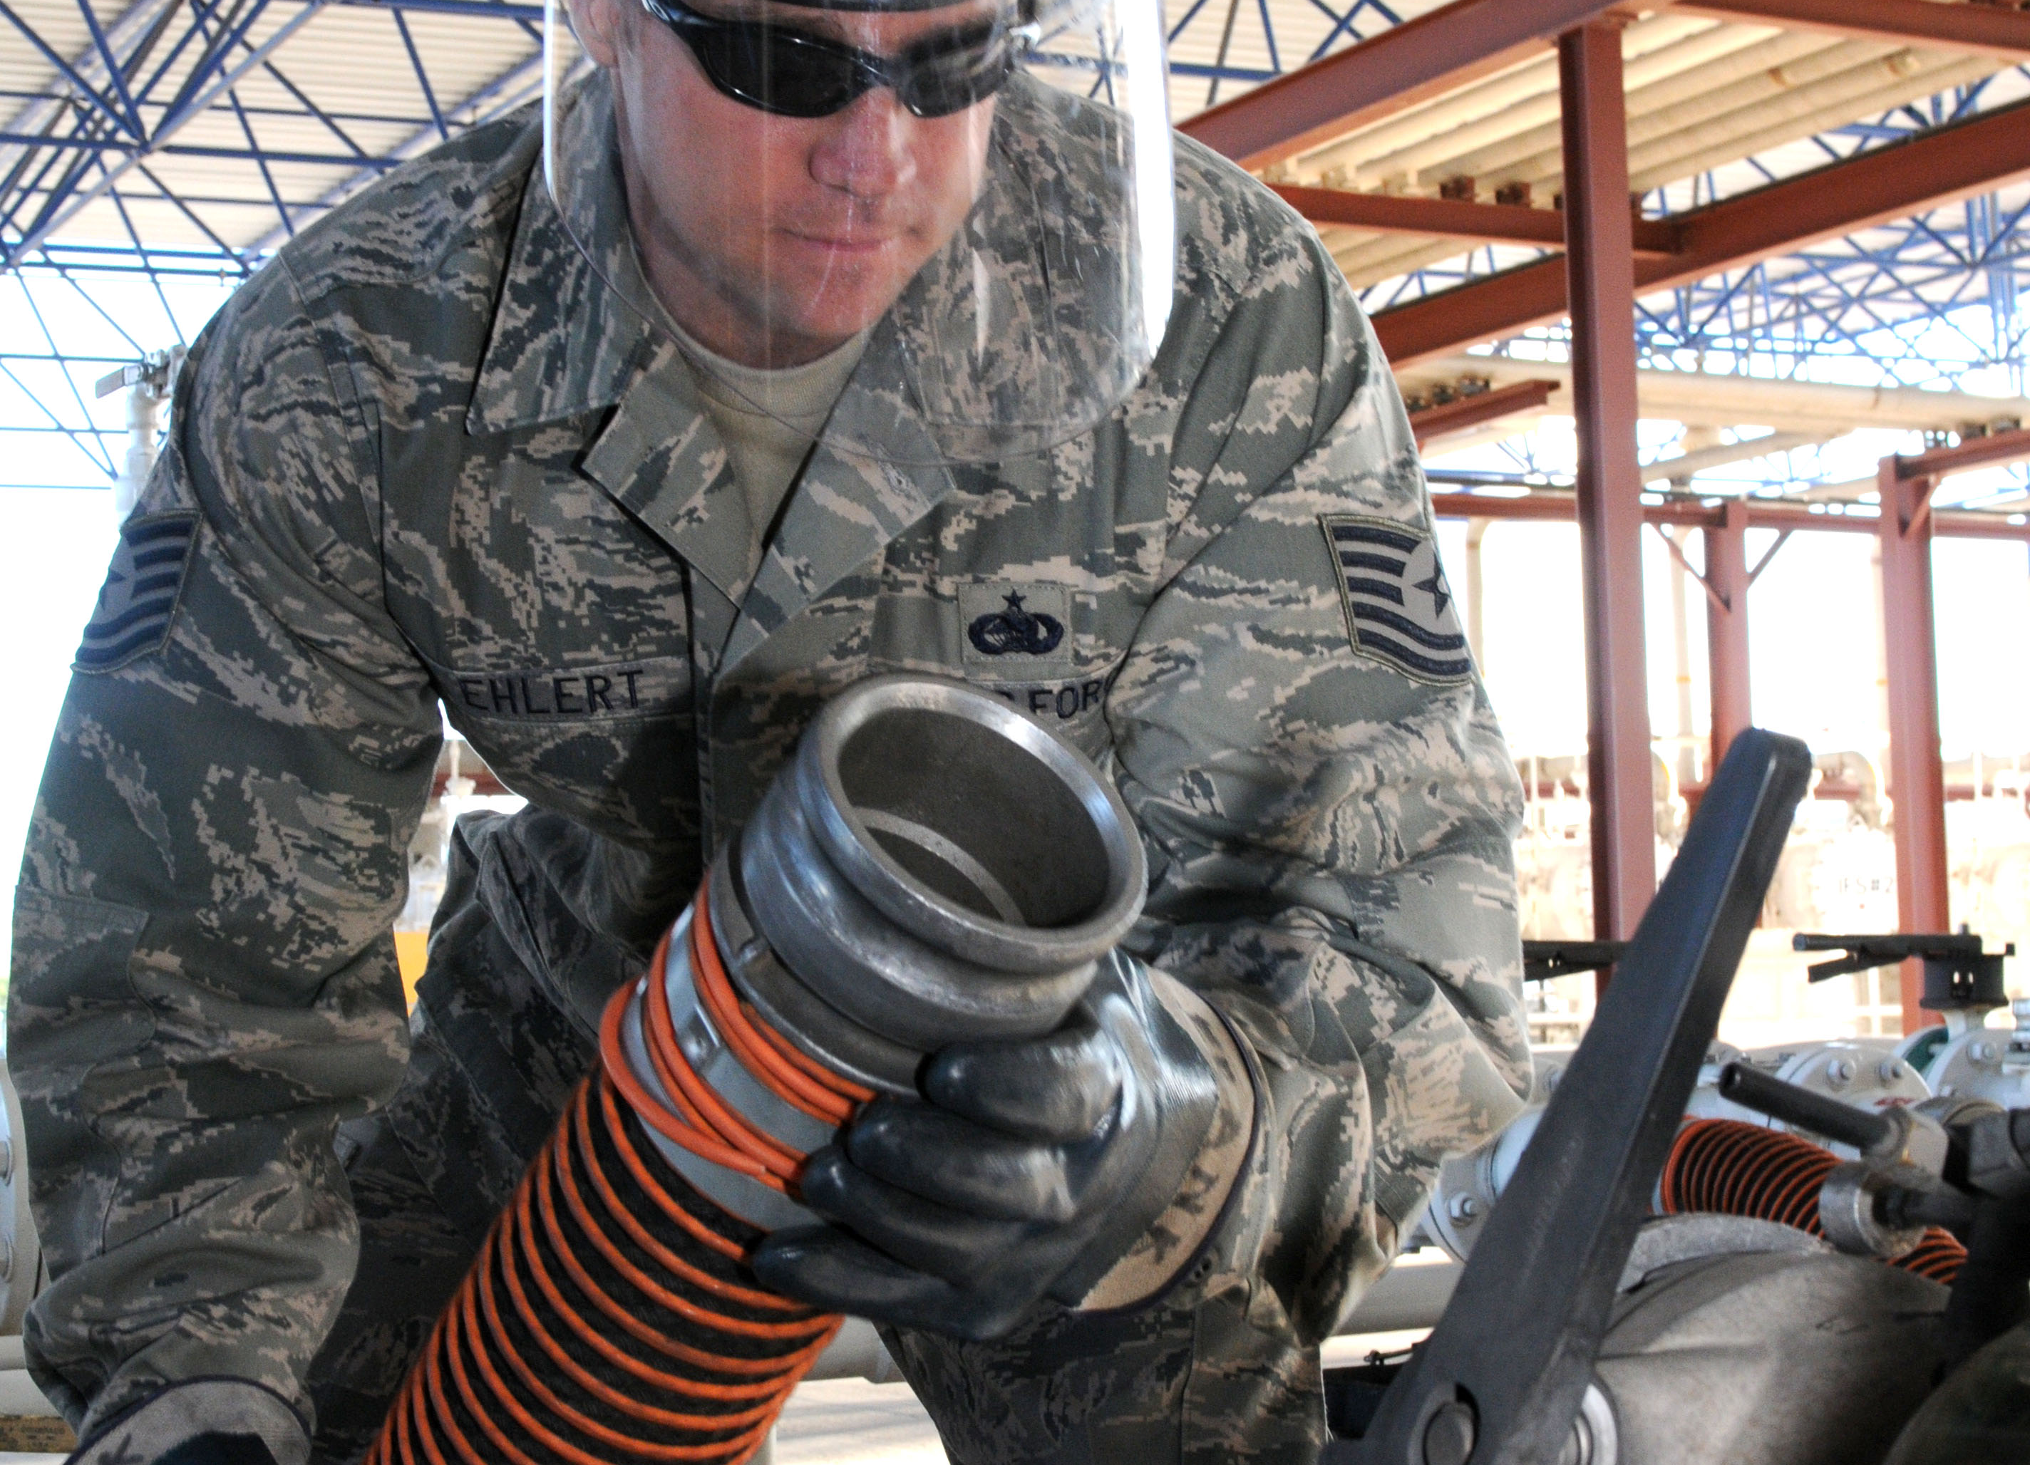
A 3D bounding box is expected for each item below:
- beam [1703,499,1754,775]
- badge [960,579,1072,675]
[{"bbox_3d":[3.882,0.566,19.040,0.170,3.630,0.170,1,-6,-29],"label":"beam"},{"bbox_3d":[0.001,-0.044,1.480,0.048,0.043,0.004,-3,28,-8],"label":"badge"}]

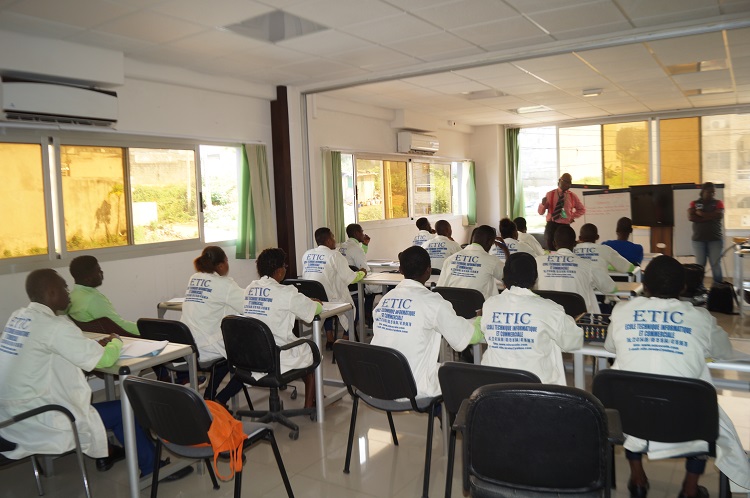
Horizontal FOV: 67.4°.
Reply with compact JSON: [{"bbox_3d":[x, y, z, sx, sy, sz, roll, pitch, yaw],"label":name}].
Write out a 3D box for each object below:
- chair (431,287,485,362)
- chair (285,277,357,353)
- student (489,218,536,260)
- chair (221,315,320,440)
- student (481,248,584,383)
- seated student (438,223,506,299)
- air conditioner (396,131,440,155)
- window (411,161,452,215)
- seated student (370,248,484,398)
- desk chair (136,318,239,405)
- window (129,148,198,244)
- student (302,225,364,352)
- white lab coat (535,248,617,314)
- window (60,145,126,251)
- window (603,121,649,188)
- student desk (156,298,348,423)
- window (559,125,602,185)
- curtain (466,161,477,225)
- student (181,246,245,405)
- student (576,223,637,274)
[{"bbox_3d":[0.819,0.703,4.880,0.520,0.800,0.560,2,7,34],"label":"chair"},{"bbox_3d":[-0.496,0.678,5.610,0.520,0.800,0.560,2,7,34],"label":"chair"},{"bbox_3d":[1.613,0.276,6.657,0.510,1.260,0.800,2,7,31],"label":"student"},{"bbox_3d":[-0.699,0.796,3.754,0.620,0.860,0.620,1,6,29],"label":"chair"},{"bbox_3d":[0.893,0.653,3.071,0.560,1.250,0.850,1,6,27],"label":"student"},{"bbox_3d":[0.895,0.436,4.821,0.600,1.250,0.750,2,7,34],"label":"seated student"},{"bbox_3d":[0.707,-1.676,9.000,0.220,0.300,0.920,2,7,34],"label":"air conditioner"},{"bbox_3d":[0.971,-1.023,9.595,0.080,0.920,1.520,2,7,34],"label":"window"},{"bbox_3d":[0.334,0.626,3.369,0.580,1.280,0.780,2,7,34],"label":"seated student"},{"bbox_3d":[-1.208,0.828,3.929,0.530,0.800,0.580,2,7,34],"label":"desk chair"},{"bbox_3d":[-1.992,-0.504,5.367,0.080,0.940,0.820,2,7,34],"label":"window"},{"bbox_3d":[-0.406,0.410,5.590,0.530,1.250,0.760,2,7,34],"label":"student"},{"bbox_3d":[1.651,0.324,4.714,0.580,0.680,0.520,2,7,34],"label":"white lab coat"},{"bbox_3d":[-2.339,-0.428,4.712,0.050,0.890,0.560,2,7,34],"label":"window"},{"bbox_3d":[4.412,-1.281,9.908,0.800,1.860,0.060,2,7,34],"label":"window"},{"bbox_3d":[-0.960,0.789,4.447,1.580,0.760,0.470,1,6,30],"label":"student desk"},{"bbox_3d":[3.813,-1.291,10.471,0.800,1.920,0.100,2,7,34],"label":"window"},{"bbox_3d":[1.864,-1.084,10.891,0.130,1.240,0.460,2,7,34],"label":"curtain"},{"bbox_3d":[-1.187,0.585,4.150,0.500,1.240,0.760,1,7,32],"label":"student"},{"bbox_3d":[2.153,0.351,5.518,0.620,1.190,0.720,2,7,34],"label":"student"}]

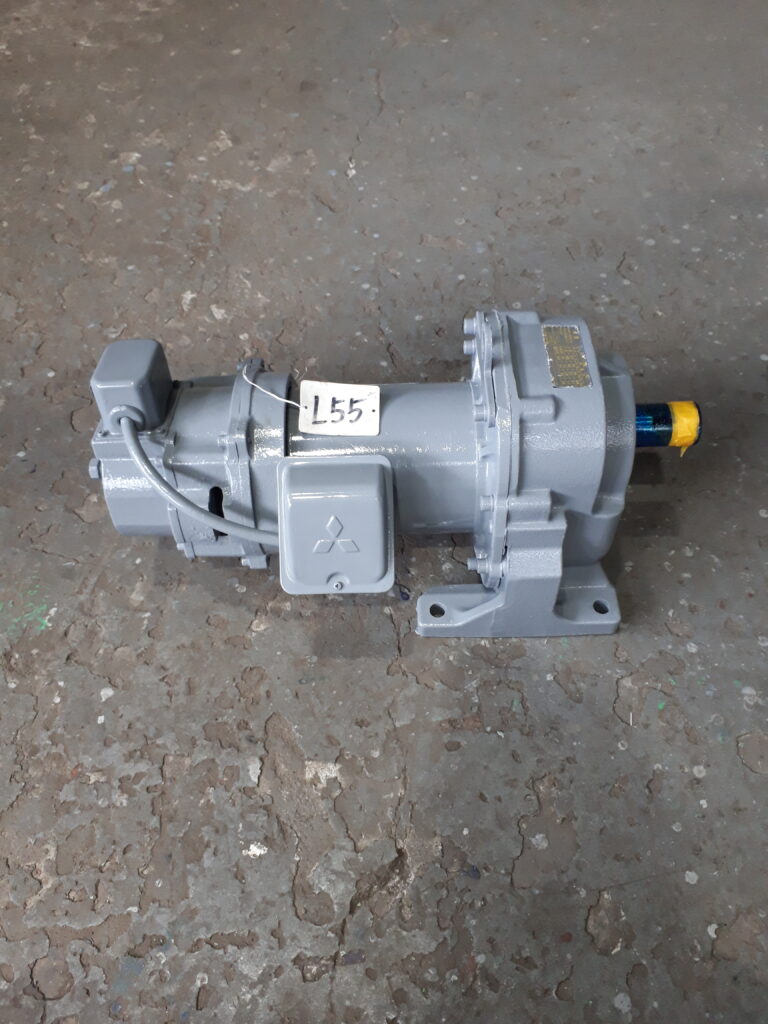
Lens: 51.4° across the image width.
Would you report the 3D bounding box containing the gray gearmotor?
[{"bbox_3d":[0.005,-0.055,0.880,0.665,0.325,0.315,0,53,0],"label":"gray gearmotor"}]

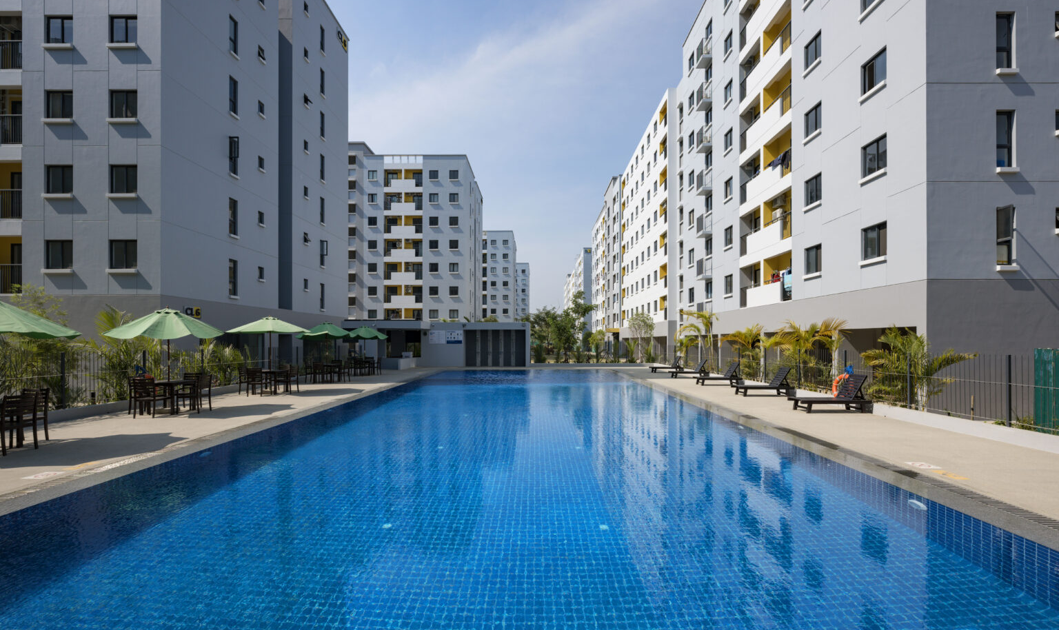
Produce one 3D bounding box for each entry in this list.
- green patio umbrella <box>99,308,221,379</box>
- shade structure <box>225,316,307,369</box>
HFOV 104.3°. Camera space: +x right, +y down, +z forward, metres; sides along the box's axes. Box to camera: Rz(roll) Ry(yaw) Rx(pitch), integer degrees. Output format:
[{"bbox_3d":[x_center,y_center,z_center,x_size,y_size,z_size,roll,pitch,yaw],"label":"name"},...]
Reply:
[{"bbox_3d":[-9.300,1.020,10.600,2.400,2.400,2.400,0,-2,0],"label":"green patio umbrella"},{"bbox_3d":[-9.081,1.379,14.300,2.500,2.600,2.500,0,-2,1],"label":"shade structure"}]

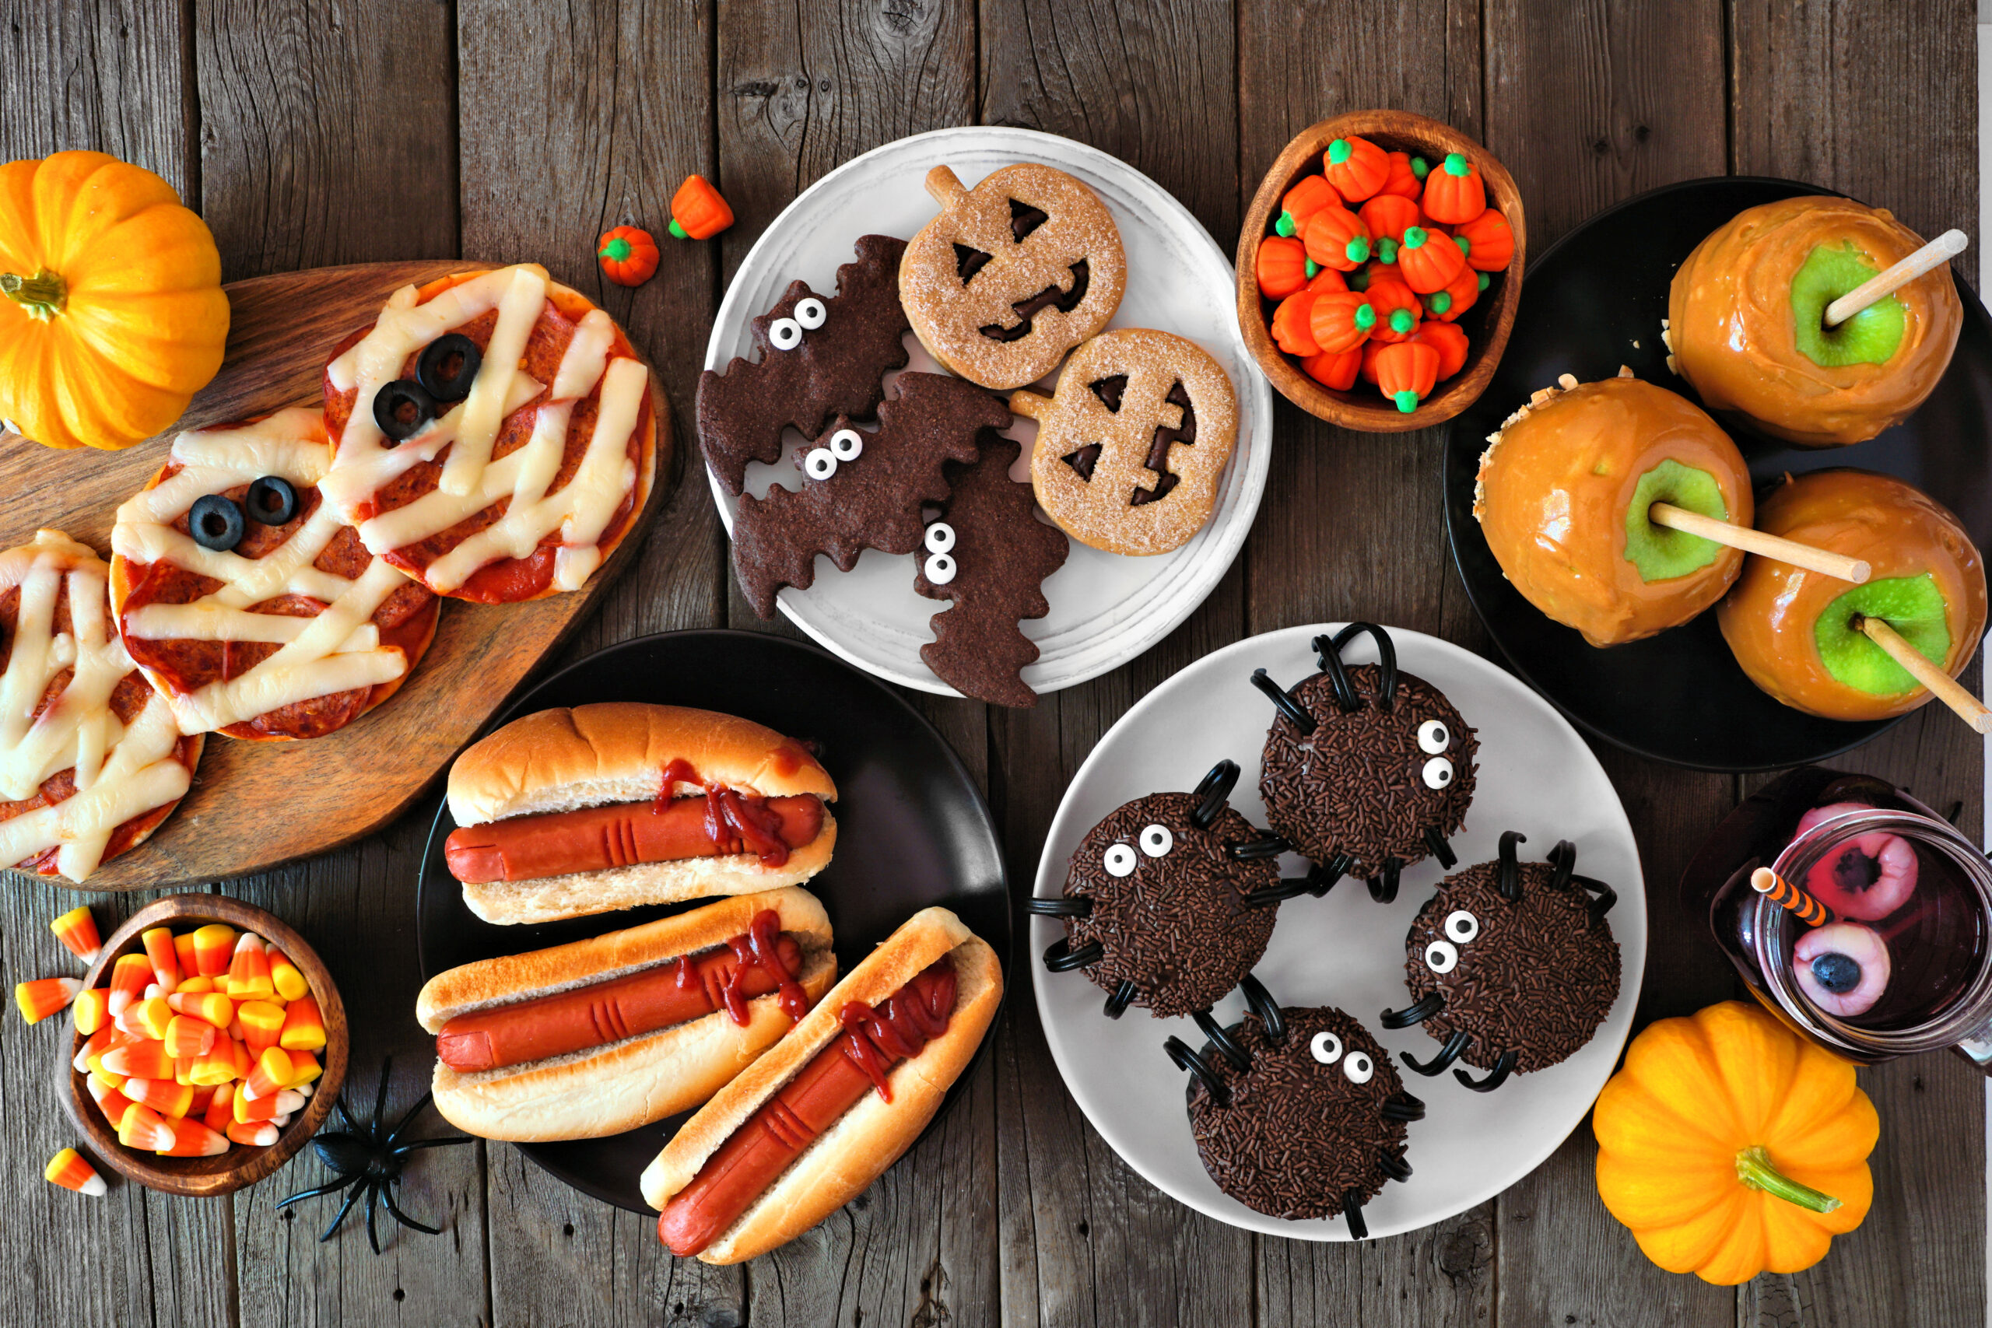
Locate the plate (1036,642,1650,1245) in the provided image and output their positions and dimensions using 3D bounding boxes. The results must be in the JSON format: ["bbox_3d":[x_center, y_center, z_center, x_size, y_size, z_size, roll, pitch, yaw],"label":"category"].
[{"bbox_3d":[0.118,0.092,0.693,0.211,0.022,0.211,0,92,0],"label":"plate"}]

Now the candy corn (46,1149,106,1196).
[{"bbox_3d":[-0.314,0.173,0.680,0.021,0.011,0.013,35,92,-1],"label":"candy corn"}]

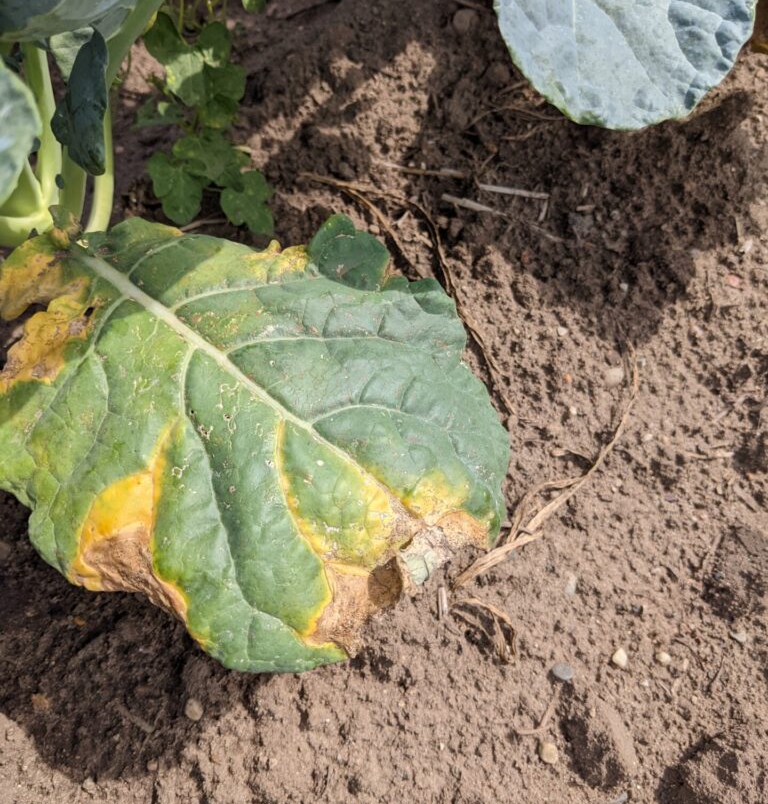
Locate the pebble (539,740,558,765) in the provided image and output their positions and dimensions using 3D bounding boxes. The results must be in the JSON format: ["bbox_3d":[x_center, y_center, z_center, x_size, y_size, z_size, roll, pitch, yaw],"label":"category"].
[{"bbox_3d":[0.094,0.201,0.457,0.011,0.009,0.012,0,65,0],"label":"pebble"}]

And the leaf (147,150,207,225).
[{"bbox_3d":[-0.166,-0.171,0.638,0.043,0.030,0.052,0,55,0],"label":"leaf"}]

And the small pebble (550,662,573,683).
[{"bbox_3d":[0.100,0.153,0.451,0.011,0.006,0.009,0,55,0],"label":"small pebble"}]

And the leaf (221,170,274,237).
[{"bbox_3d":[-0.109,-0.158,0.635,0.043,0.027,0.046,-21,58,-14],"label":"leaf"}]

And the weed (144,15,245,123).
[{"bbox_3d":[-0.168,-0.295,0.707,0.085,0.065,0.072,0,55,0],"label":"weed"}]

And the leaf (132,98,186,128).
[{"bbox_3d":[-0.198,-0.254,0.703,0.046,0.016,0.026,0,55,0],"label":"leaf"}]

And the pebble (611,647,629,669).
[{"bbox_3d":[0.141,0.153,0.478,0.009,0.009,0.011,0,65,0],"label":"pebble"}]

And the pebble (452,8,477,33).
[{"bbox_3d":[0.070,-0.330,0.690,0.021,0.016,0.019,0,65,0],"label":"pebble"}]

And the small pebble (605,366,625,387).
[{"bbox_3d":[0.161,-0.018,0.557,0.013,0.011,0.013,0,65,0],"label":"small pebble"}]

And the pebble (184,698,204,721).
[{"bbox_3d":[-0.104,0.169,0.439,0.010,0.007,0.011,0,55,0],"label":"pebble"}]

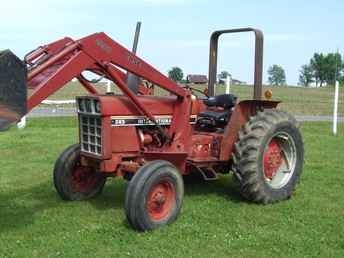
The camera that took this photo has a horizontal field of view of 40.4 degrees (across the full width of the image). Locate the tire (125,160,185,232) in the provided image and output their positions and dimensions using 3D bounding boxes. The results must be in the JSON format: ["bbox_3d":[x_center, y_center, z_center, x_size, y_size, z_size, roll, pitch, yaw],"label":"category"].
[{"bbox_3d":[-0.175,0.756,5.180,0.212,0.775,0.775,8,8,44],"label":"tire"}]

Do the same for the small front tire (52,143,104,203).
[{"bbox_3d":[-1.234,0.603,6.338,0.212,0.775,0.775,7,8,43],"label":"small front tire"}]

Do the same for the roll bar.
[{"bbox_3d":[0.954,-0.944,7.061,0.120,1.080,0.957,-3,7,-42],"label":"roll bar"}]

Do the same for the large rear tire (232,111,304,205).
[{"bbox_3d":[1.390,0.417,6.578,1.325,1.312,0.400,-3,7,-42],"label":"large rear tire"}]

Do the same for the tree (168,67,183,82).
[{"bbox_3d":[1.499,-20.231,175.000,5.620,5.994,5.620,2,6,0],"label":"tree"}]

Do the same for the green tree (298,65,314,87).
[{"bbox_3d":[48.860,-19.289,170.000,5.641,8.007,5.641,2,6,0],"label":"green tree"}]

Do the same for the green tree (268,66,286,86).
[{"bbox_3d":[38.396,-19.380,170.000,6.551,7.825,6.551,2,6,0],"label":"green tree"}]

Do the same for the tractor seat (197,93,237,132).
[{"bbox_3d":[0.690,-0.256,6.910,0.500,0.500,0.500,-3,7,-42],"label":"tractor seat"}]

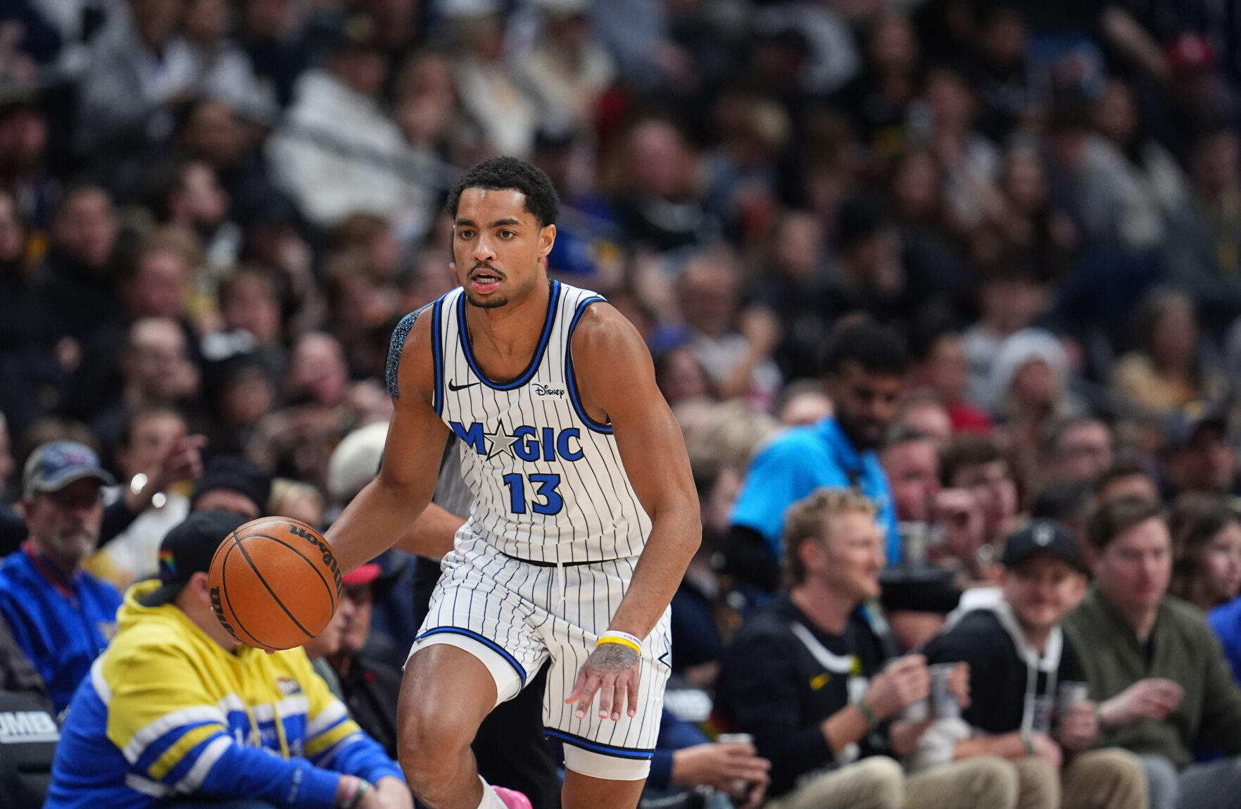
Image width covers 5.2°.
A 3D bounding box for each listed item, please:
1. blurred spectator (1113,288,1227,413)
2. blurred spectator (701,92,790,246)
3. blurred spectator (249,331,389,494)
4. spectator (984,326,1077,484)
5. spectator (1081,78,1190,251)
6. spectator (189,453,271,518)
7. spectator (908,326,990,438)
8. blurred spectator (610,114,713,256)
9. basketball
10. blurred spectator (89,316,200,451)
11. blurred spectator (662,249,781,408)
[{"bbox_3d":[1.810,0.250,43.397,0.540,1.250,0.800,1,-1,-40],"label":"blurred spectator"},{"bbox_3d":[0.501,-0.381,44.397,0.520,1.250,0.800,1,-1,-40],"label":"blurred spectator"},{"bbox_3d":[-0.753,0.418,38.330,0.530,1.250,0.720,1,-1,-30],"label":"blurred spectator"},{"bbox_3d":[1.289,0.398,40.397,0.520,1.250,0.800,1,-1,-40],"label":"spectator"},{"bbox_3d":[1.767,-0.473,46.700,0.550,1.270,0.800,1,-1,-42],"label":"spectator"},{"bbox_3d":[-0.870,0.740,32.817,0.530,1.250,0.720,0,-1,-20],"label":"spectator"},{"bbox_3d":[1.036,0.403,38.359,0.720,1.250,0.530,-1,-2,45],"label":"spectator"},{"bbox_3d":[0.203,-0.267,42.323,0.530,1.250,0.720,1,-1,-25],"label":"blurred spectator"},{"bbox_3d":[-0.617,0.320,24.650,0.240,0.240,0.240,0,-1,0],"label":"basketball"},{"bbox_3d":[-1.225,0.388,38.200,0.540,1.270,0.800,1,-1,-42],"label":"blurred spectator"},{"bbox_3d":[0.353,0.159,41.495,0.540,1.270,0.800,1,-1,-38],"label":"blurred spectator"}]

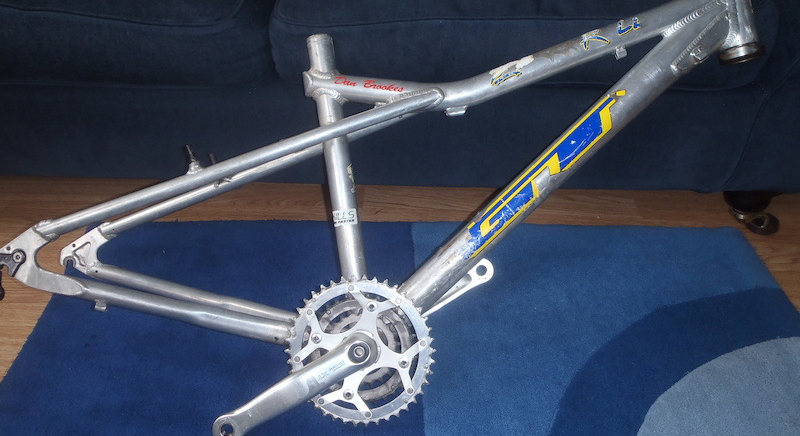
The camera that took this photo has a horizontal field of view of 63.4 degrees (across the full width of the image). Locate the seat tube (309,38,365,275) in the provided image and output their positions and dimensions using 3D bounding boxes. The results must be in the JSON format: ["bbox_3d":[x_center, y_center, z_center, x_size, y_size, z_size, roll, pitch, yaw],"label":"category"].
[{"bbox_3d":[-0.074,-0.049,0.814,0.032,0.364,0.032,-9,-2,4],"label":"seat tube"}]

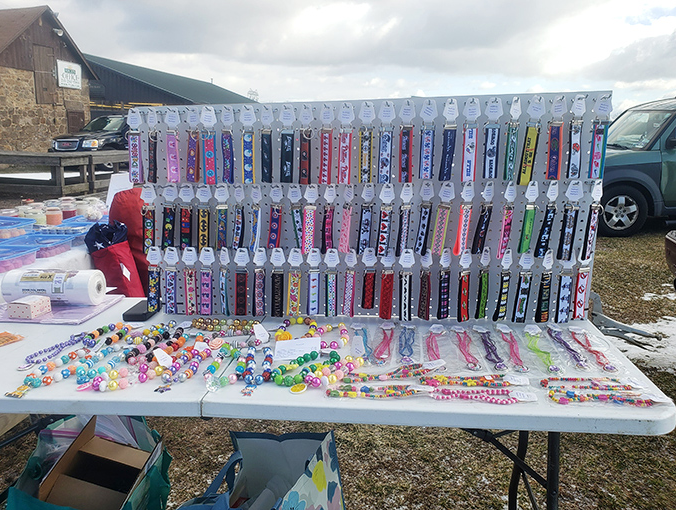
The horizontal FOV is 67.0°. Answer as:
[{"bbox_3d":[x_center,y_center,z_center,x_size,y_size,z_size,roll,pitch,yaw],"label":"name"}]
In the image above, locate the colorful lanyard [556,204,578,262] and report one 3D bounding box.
[{"bbox_3d":[0.582,-0.056,1.292,0.033,0.144,0.012,6,15,15],"label":"colorful lanyard"}]

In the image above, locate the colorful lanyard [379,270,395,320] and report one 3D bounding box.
[{"bbox_3d":[0.137,0.112,1.427,0.034,0.143,0.014,2,13,4],"label":"colorful lanyard"}]

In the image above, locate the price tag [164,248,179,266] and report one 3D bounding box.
[{"bbox_3d":[-0.475,0.004,1.460,0.043,0.056,0.005,3,14,-4],"label":"price tag"}]

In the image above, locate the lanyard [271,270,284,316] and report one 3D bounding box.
[{"bbox_3d":[-0.175,0.111,1.464,0.034,0.138,0.012,1,13,7],"label":"lanyard"}]

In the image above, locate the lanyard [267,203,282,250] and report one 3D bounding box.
[{"bbox_3d":[-0.171,-0.076,1.383,0.032,0.122,0.015,5,15,6],"label":"lanyard"}]

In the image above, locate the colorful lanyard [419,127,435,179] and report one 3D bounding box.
[{"bbox_3d":[0.225,-0.259,1.293,0.034,0.129,0.014,2,14,7],"label":"colorful lanyard"}]

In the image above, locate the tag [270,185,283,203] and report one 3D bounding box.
[{"bbox_3d":[-0.164,-0.164,1.364,0.043,0.056,0.005,10,16,32],"label":"tag"}]

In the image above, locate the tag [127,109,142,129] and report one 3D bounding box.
[{"bbox_3d":[-0.538,-0.361,1.355,0.044,0.055,0.005,1,13,4],"label":"tag"}]

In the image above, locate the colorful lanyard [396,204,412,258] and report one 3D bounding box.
[{"bbox_3d":[0.176,-0.064,1.359,0.034,0.140,0.014,5,14,7],"label":"colorful lanyard"}]

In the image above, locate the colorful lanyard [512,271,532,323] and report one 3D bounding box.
[{"bbox_3d":[0.499,0.114,1.380,0.034,0.145,0.012,3,15,4],"label":"colorful lanyard"}]

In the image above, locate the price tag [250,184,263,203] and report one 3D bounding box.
[{"bbox_3d":[-0.217,-0.163,1.366,0.044,0.049,0.004,12,17,31],"label":"price tag"}]

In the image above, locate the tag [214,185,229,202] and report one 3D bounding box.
[{"bbox_3d":[-0.310,-0.163,1.367,0.040,0.051,0.004,-6,15,-17],"label":"tag"}]

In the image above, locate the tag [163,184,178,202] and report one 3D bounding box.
[{"bbox_3d":[-0.464,-0.171,1.417,0.043,0.052,0.005,8,15,-9],"label":"tag"}]

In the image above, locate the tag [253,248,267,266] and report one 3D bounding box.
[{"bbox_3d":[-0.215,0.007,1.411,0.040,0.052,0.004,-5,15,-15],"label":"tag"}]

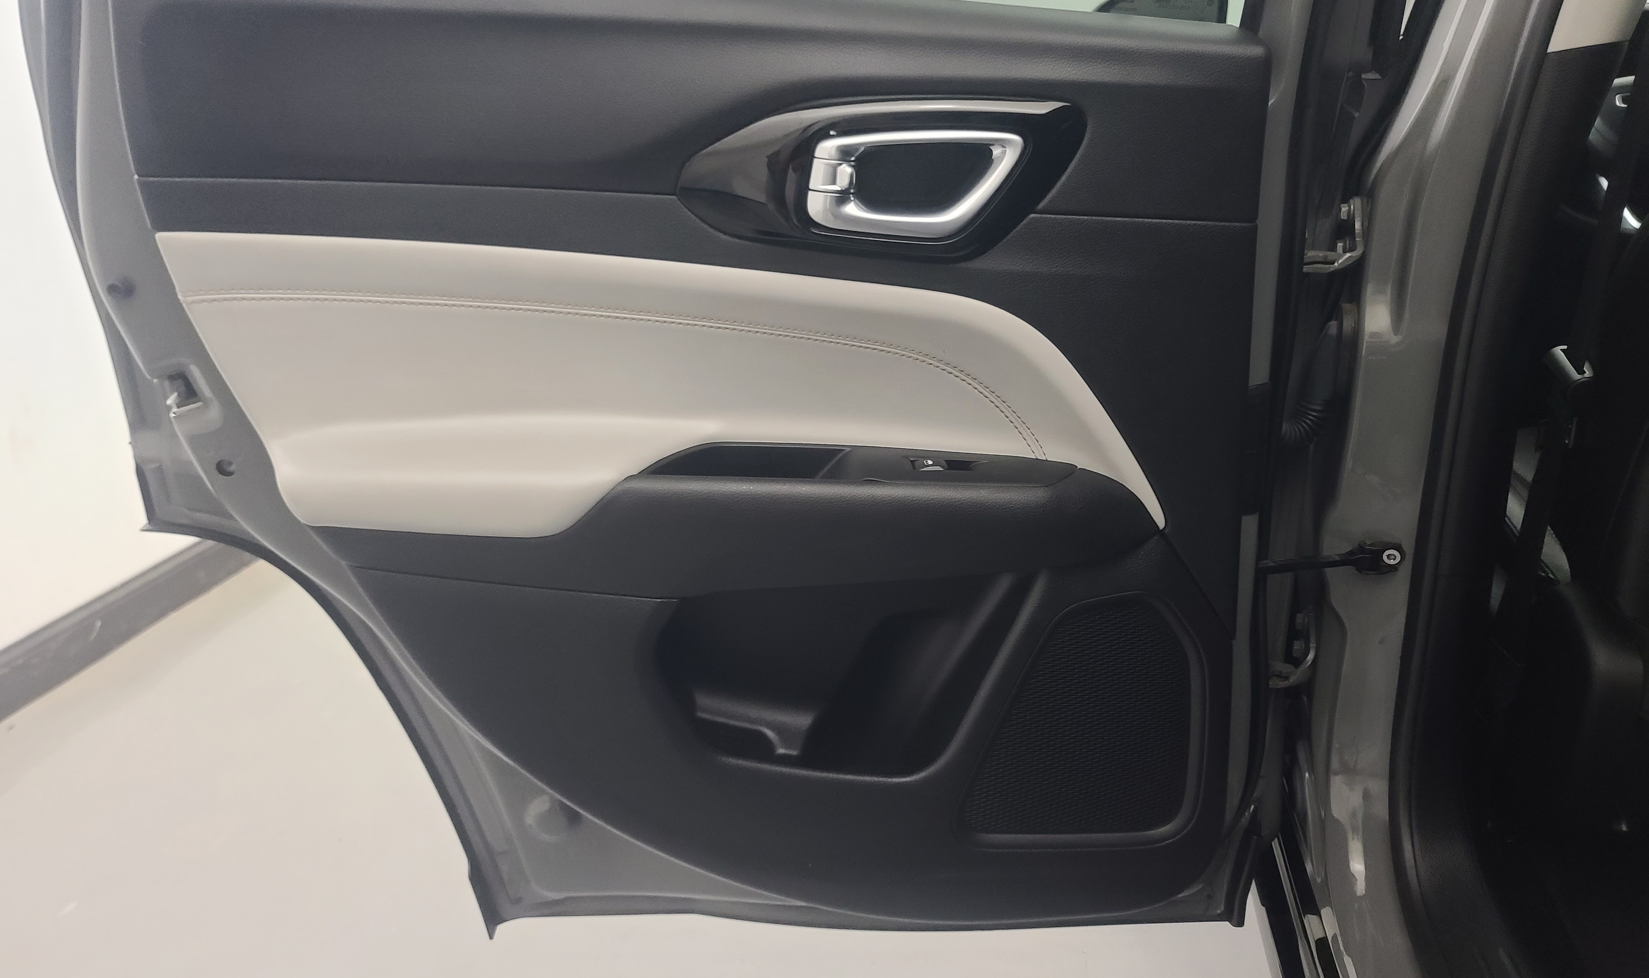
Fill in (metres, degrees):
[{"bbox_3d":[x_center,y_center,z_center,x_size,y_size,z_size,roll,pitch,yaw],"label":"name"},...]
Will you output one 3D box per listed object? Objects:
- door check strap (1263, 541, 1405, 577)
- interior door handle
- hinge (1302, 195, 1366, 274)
[{"bbox_3d":[0.414,0.057,0.971,0.125,0.030,0.030,-2,18,2],"label":"door check strap"},{"bbox_3d":[0.062,-0.205,0.800,0.152,0.080,0.040,-2,18,2],"label":"interior door handle"},{"bbox_3d":[0.387,-0.193,0.901,0.052,0.062,0.050,-2,18,2],"label":"hinge"}]

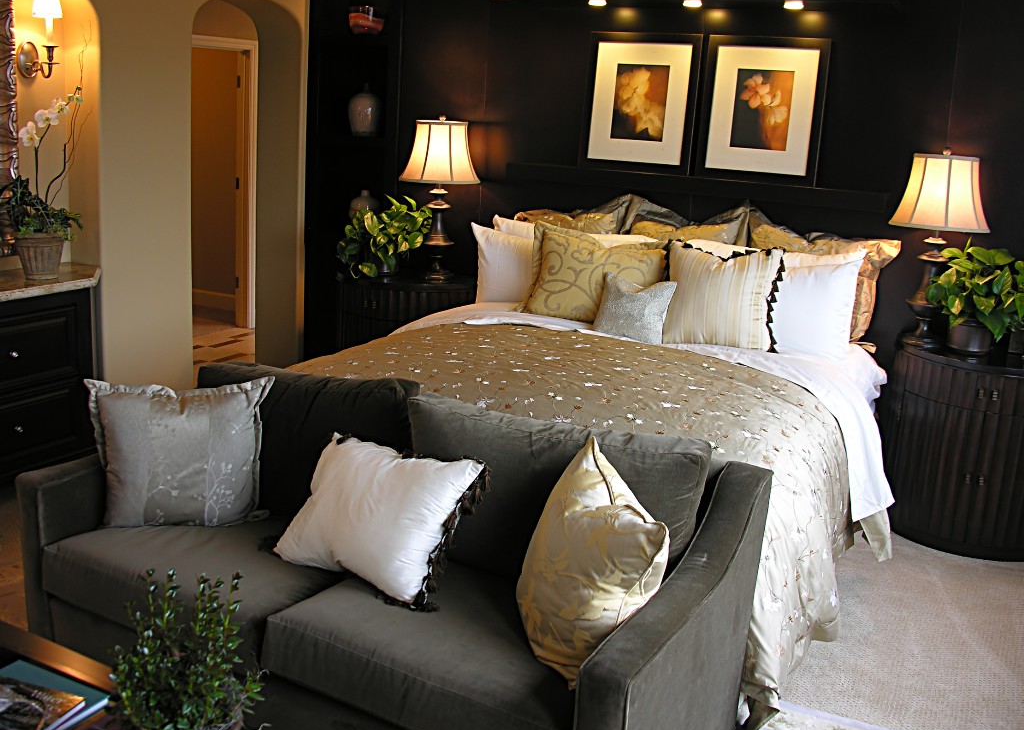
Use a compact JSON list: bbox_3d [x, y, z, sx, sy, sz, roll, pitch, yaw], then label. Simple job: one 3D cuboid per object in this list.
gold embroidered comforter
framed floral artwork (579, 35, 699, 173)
[{"bbox_3d":[0.086,0.341,3.636,2.160,0.680,1.420,10,15,28],"label":"gold embroidered comforter"},{"bbox_3d":[0.570,-1.180,4.654,0.540,0.630,0.030,10,9,28],"label":"framed floral artwork"}]

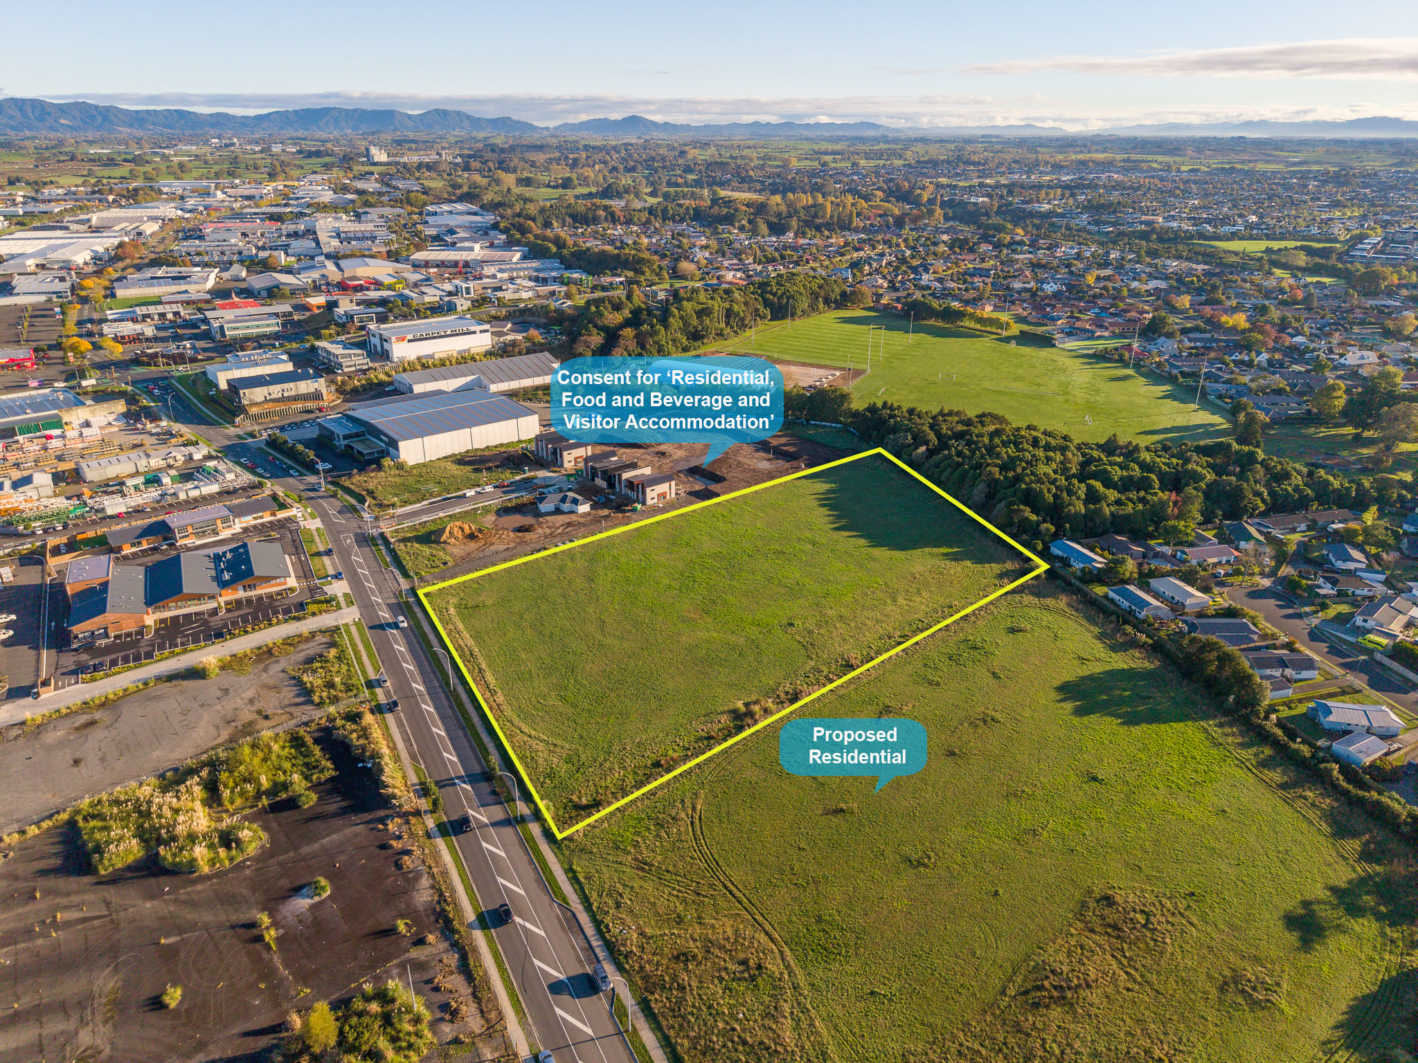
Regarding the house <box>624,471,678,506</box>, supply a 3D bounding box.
[{"bbox_3d":[-20.280,-15.670,341.530,12.300,7.300,12.600,-16,27,-34],"label":"house"}]

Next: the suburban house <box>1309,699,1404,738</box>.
[{"bbox_3d":[141.070,40.010,214.030,15.630,4.360,8.530,4,22,9],"label":"suburban house"}]

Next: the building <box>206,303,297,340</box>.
[{"bbox_3d":[-279.770,-128.690,602.590,47.750,8.310,56.820,-14,26,-30],"label":"building"}]

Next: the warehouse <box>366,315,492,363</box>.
[{"bbox_3d":[-155.340,-108.340,547.410,55.960,12.610,36.480,-16,27,-34],"label":"warehouse"}]

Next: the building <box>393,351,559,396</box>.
[{"bbox_3d":[-110.241,-78.151,490.179,80.000,8.000,39.500,-17,28,-36],"label":"building"}]

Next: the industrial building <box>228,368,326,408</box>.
[{"bbox_3d":[-198.319,-65.405,451.700,37.200,9.700,25.000,-17,28,-36],"label":"industrial building"}]

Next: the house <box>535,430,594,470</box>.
[{"bbox_3d":[-56.750,-32.690,382.890,12.200,7.500,23.400,-16,27,-34],"label":"house"}]

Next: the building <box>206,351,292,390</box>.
[{"bbox_3d":[-224.595,-79.878,481.183,38.000,8.000,38.000,-17,28,-36],"label":"building"}]

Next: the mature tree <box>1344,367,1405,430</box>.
[{"bbox_3d":[282.460,-55.770,418.780,21.310,27.710,21.310,0,22,0],"label":"mature tree"}]

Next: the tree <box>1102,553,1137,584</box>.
[{"bbox_3d":[116.510,10.850,279.330,9.340,9.030,9.340,0,22,0],"label":"tree"}]

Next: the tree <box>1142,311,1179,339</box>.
[{"bbox_3d":[279.430,-127.560,608.190,20.910,17.760,20.910,0,22,0],"label":"tree"}]

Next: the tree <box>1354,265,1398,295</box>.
[{"bbox_3d":[505.600,-189.794,747.643,26.000,20.000,24.000,0,22,0],"label":"tree"}]

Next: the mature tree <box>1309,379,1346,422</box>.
[{"bbox_3d":[272.820,-57.420,434.220,14.010,19.080,14.010,0,22,0],"label":"mature tree"}]

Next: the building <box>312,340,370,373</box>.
[{"bbox_3d":[-191.616,-92.305,513.989,15.800,8.200,45.000,-17,28,-36],"label":"building"}]

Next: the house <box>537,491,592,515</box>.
[{"bbox_3d":[-49.189,-9.550,327.249,14.800,4.200,15.800,-17,28,-36],"label":"house"}]

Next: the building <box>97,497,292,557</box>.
[{"bbox_3d":[-160.281,-2.606,307.869,47.700,6.000,15.300,-17,28,-35],"label":"building"}]

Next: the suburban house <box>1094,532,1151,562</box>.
[{"bbox_3d":[123.700,3.674,294.343,13.500,4.600,12.000,-7,23,-16],"label":"suburban house"}]

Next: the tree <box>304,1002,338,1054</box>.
[{"bbox_3d":[-52.600,67.369,133.376,4.100,8.400,4.100,0,22,0],"label":"tree"}]

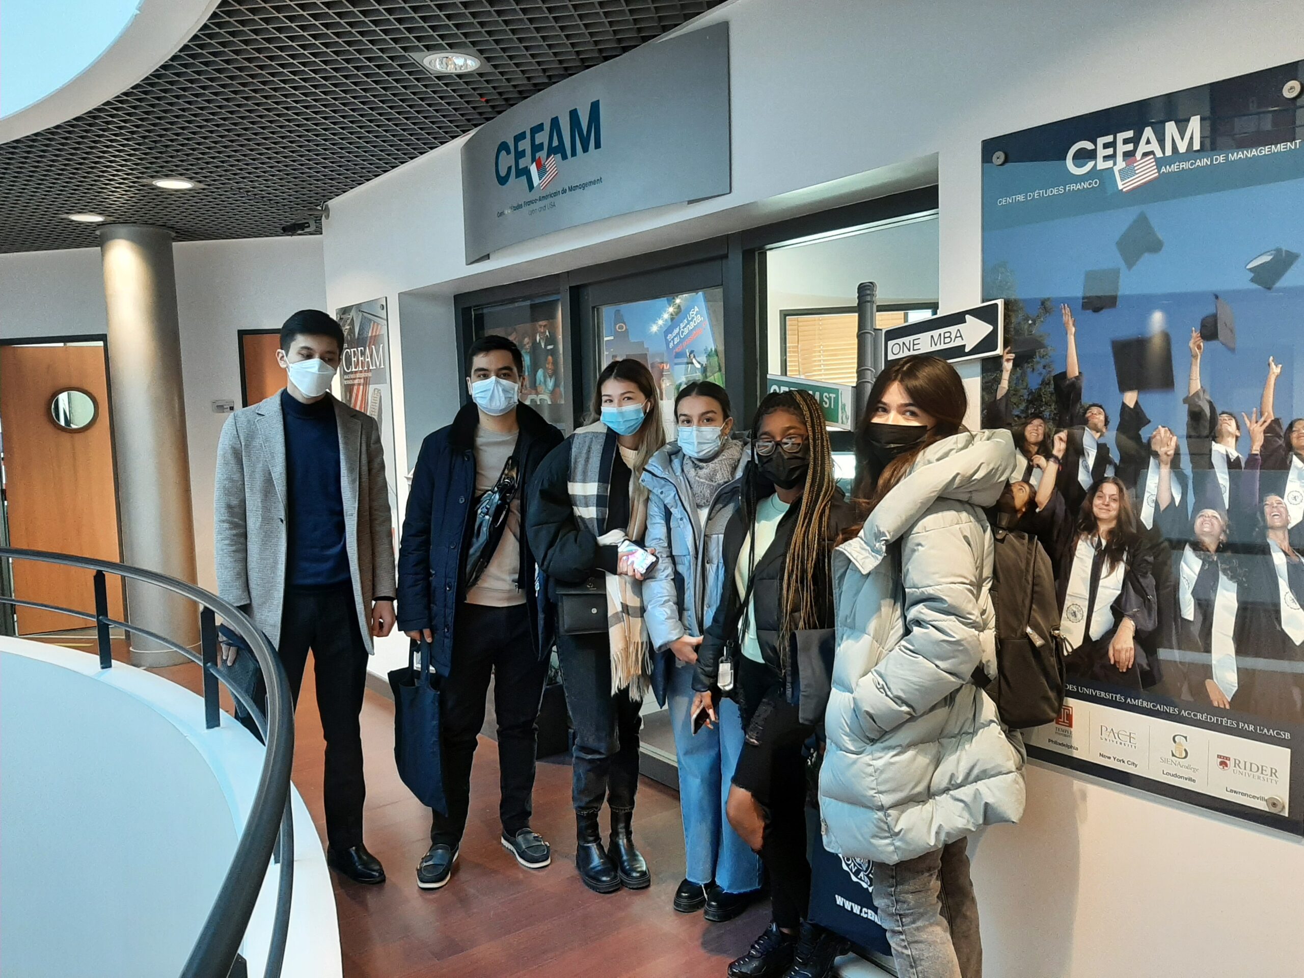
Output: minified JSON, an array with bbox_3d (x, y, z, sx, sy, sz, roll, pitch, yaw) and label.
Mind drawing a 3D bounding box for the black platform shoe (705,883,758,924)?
[{"bbox_3d":[0.249,1.213,2.981,0.100,0.105,0.270,3,6,40],"label":"black platform shoe"}]

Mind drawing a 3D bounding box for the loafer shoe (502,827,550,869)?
[{"bbox_3d":[-0.446,1.204,3.361,0.105,0.095,0.280,-4,5,-25],"label":"loafer shoe"}]

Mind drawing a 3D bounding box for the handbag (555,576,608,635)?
[{"bbox_3d":[-0.181,0.348,2.920,0.210,0.180,0.080,-4,5,-15],"label":"handbag"}]

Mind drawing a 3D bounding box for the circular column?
[{"bbox_3d":[-3.104,-0.241,6.059,0.400,2.660,0.400,-4,5,-27],"label":"circular column"}]

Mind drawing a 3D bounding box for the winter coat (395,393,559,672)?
[{"bbox_3d":[-0.566,0.160,3.230,0.550,0.890,0.330,-2,5,-7],"label":"winter coat"}]

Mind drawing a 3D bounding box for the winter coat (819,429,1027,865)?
[{"bbox_3d":[0.642,0.350,2.300,0.420,0.960,0.520,-3,5,-21],"label":"winter coat"}]

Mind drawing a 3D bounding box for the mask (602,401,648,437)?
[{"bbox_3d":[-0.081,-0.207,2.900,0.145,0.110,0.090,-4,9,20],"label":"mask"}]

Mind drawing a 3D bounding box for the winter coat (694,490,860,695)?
[{"bbox_3d":[0.330,0.265,2.530,0.480,0.510,0.320,2,6,36],"label":"winter coat"}]

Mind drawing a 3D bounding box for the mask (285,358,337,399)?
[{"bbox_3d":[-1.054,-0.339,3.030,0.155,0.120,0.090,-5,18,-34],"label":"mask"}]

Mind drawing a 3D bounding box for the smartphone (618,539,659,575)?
[{"bbox_3d":[-0.052,0.201,2.890,0.152,0.011,0.074,28,59,37],"label":"smartphone"}]

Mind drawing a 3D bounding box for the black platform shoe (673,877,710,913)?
[{"bbox_3d":[0.137,1.208,3.066,0.100,0.105,0.270,0,5,14],"label":"black platform shoe"}]

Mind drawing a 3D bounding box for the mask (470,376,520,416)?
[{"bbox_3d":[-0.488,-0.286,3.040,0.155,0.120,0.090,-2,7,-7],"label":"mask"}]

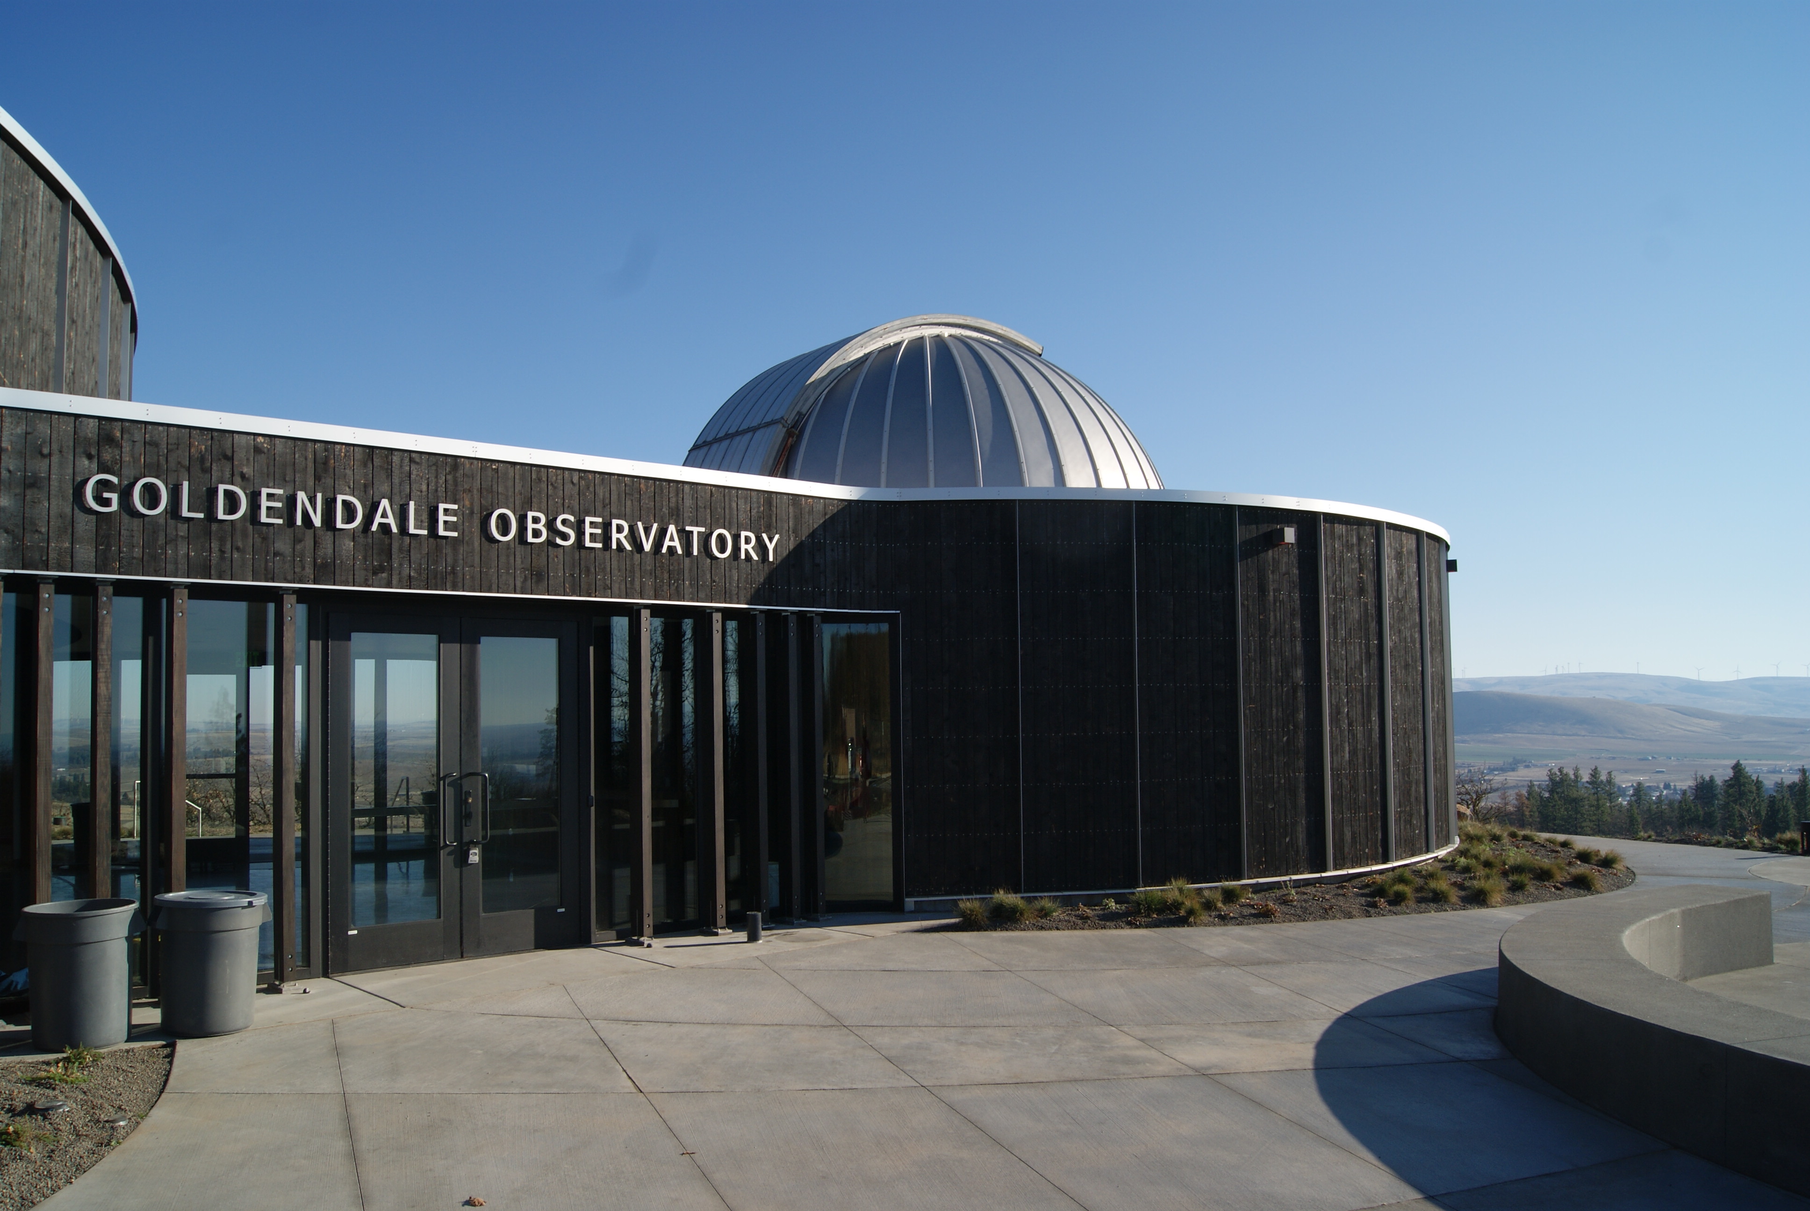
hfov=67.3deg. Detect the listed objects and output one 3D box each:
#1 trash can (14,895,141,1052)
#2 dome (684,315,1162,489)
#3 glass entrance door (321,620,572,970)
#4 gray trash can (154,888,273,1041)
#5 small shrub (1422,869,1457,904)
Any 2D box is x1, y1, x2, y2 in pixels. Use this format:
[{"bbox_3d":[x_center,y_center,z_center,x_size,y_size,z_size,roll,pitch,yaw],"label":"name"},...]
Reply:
[{"bbox_3d":[-4.525,2.030,7.472,0.600,0.710,0.570,2,-5,-31],"label":"trash can"},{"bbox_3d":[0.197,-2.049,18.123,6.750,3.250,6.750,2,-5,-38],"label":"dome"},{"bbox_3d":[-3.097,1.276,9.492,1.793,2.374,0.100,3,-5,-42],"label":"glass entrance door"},{"bbox_3d":[-3.835,1.968,7.504,0.600,0.710,0.570,1,-4,-27],"label":"gray trash can"},{"bbox_3d":[4.562,2.401,11.600,0.300,0.270,0.300,-2,-4,21],"label":"small shrub"}]

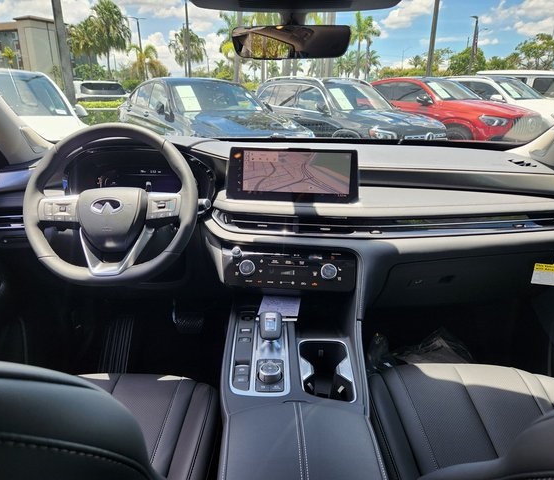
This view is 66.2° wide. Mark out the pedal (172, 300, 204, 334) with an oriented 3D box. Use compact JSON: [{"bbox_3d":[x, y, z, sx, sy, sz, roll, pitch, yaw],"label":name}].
[{"bbox_3d":[-0.306,0.271,1.470,0.105,0.110,0.060,0,-12,0],"label":"pedal"}]

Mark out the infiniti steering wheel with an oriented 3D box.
[{"bbox_3d":[-0.359,-0.080,0.928,0.375,0.355,0.095,1,-4,1],"label":"infiniti steering wheel"}]

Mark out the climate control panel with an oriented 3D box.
[{"bbox_3d":[0.029,0.070,1.015,0.315,0.100,0.045,1,-2,4],"label":"climate control panel"}]

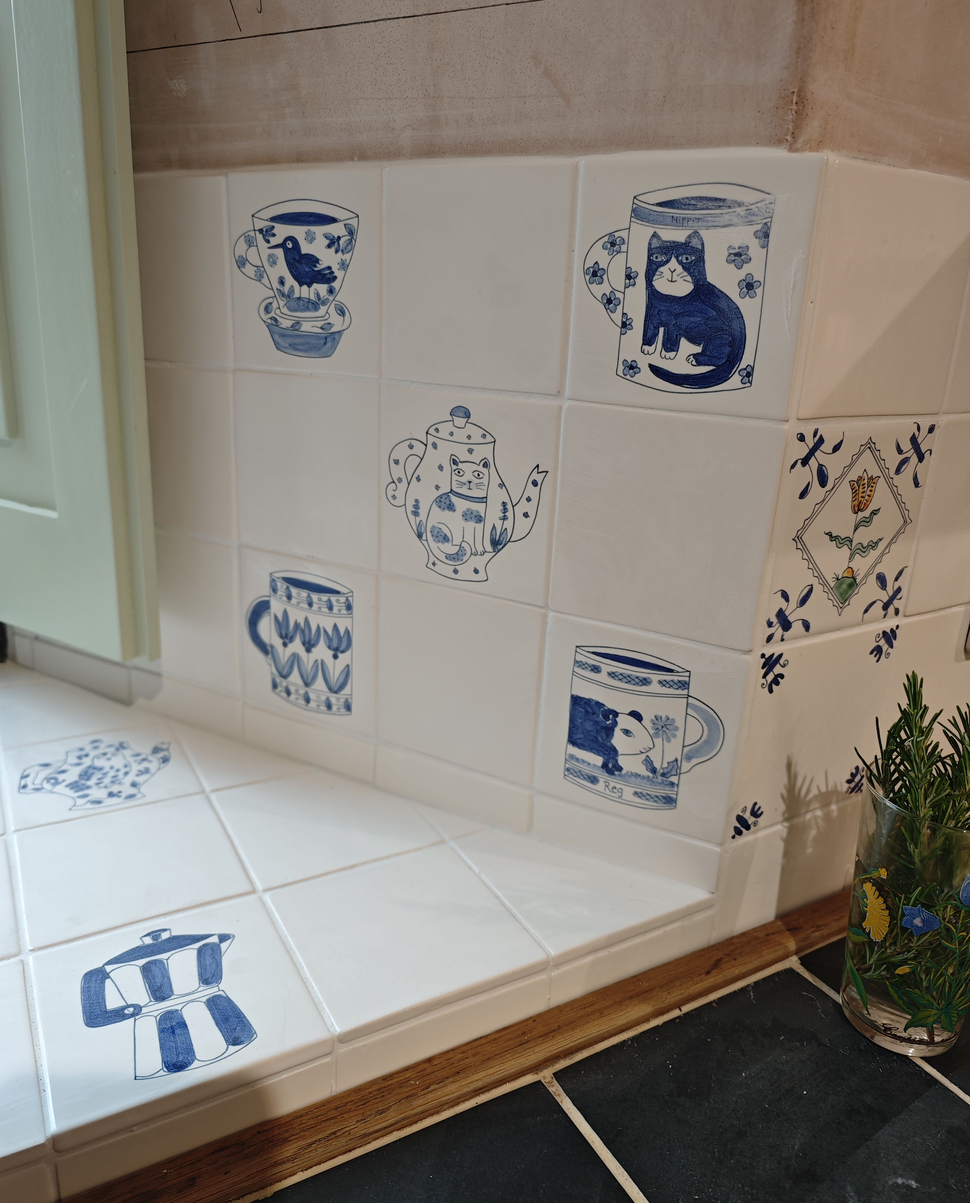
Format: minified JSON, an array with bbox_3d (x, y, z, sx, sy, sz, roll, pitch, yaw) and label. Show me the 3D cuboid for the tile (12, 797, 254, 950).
[{"bbox_3d":[-0.229,0.173,0.558,0.129,0.010,0.129,-6,21,-31],"label":"tile"}]

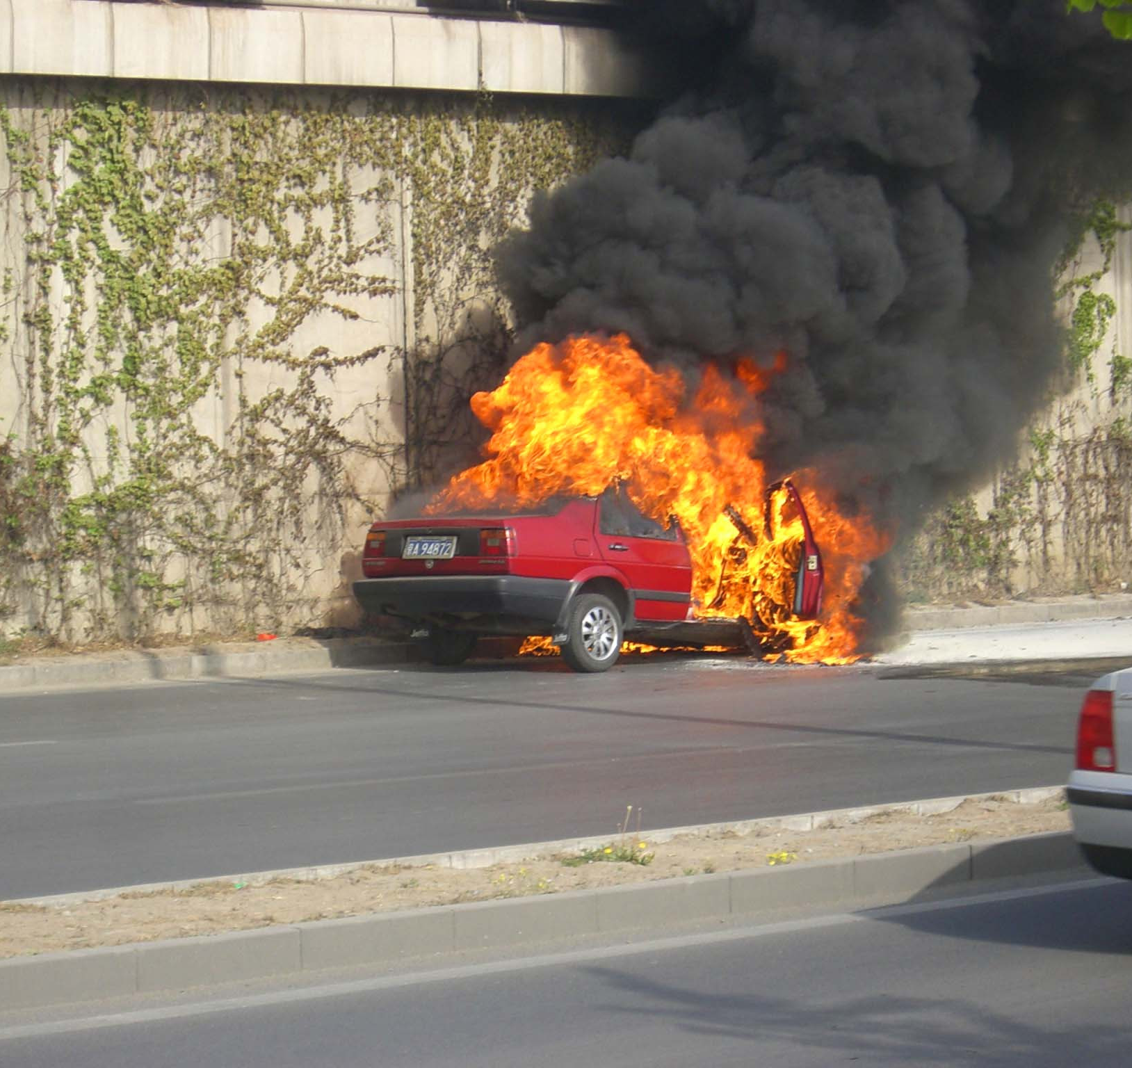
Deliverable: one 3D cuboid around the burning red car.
[{"bbox_3d":[0.366,0.285,35.850,1.700,1.410,4.390,1,1,40],"label":"burning red car"}]

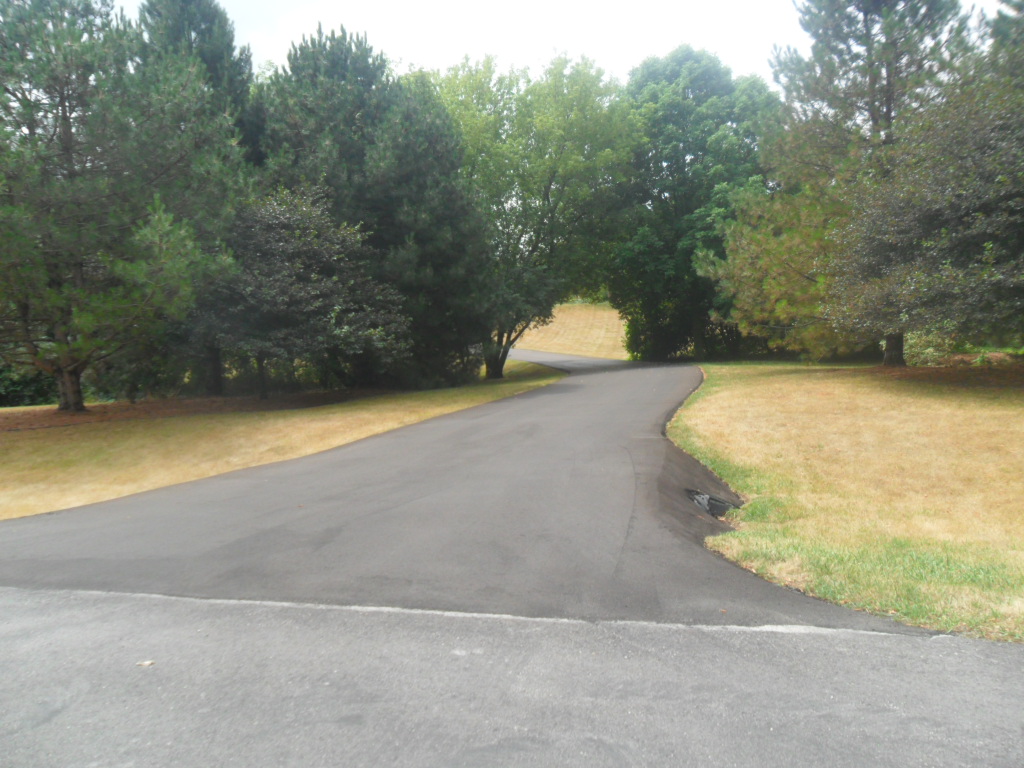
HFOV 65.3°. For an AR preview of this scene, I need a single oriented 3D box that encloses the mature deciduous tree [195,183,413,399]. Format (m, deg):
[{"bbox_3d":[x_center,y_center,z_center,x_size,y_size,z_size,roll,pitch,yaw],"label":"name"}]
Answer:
[{"bbox_3d":[-4.823,-2.074,18.300,4.700,4.670,4.900,0,3,0],"label":"mature deciduous tree"}]

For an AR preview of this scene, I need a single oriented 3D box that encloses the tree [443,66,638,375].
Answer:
[{"bbox_3d":[0.879,-5.524,26.500,6.240,10.360,6.400,0,3,0],"label":"tree"}]

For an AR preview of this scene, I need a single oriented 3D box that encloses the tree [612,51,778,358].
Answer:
[{"bbox_3d":[7.613,-7.571,33.500,6.900,12.780,7.300,0,3,0],"label":"tree"}]

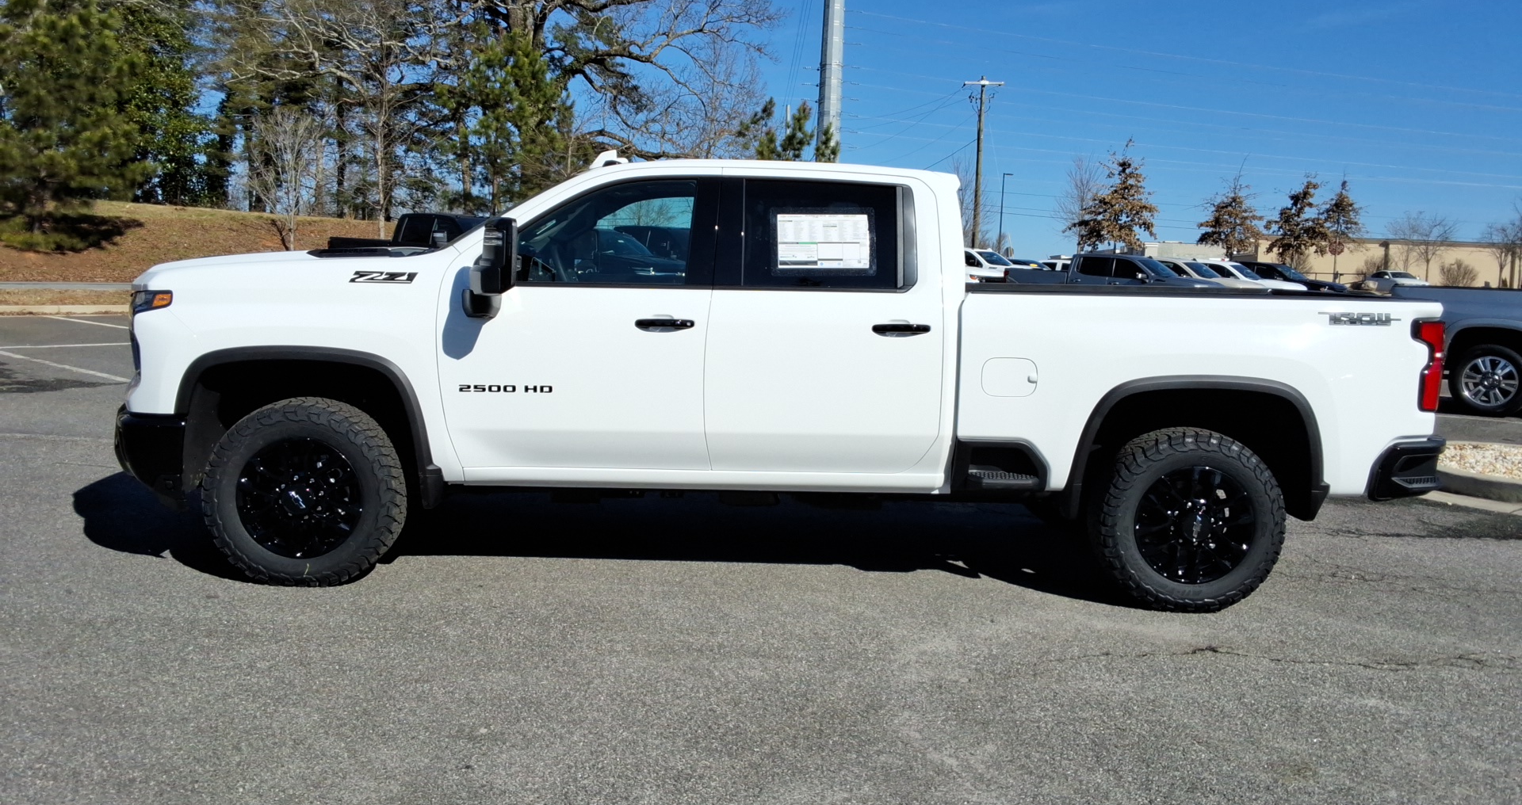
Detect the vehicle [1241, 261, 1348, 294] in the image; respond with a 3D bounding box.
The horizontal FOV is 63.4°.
[{"bbox_3d":[15.732,-3.371,38.302,5.750,1.900,2.030,8,9,42],"label":"vehicle"}]

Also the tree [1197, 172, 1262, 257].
[{"bbox_3d":[20.831,-7.434,55.340,2.631,5.838,2.631,4,7,21],"label":"tree"}]

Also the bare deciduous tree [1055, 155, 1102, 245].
[{"bbox_3d":[16.383,-9.345,64.416,2.334,7.138,2.334,4,7,14],"label":"bare deciduous tree"}]

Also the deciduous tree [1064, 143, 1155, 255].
[{"bbox_3d":[13.084,-6.597,46.000,3.400,6.310,3.400,2,7,0],"label":"deciduous tree"}]

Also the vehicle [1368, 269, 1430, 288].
[{"bbox_3d":[37.099,-7.023,72.000,1.850,1.430,4.750,1,7,-5],"label":"vehicle"}]

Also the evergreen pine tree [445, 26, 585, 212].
[{"bbox_3d":[-9.374,-10.304,47.000,5.200,8.130,5.200,2,7,0],"label":"evergreen pine tree"}]

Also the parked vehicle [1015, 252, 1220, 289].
[{"bbox_3d":[9.887,-3.121,34.112,5.890,1.930,2.060,8,9,42],"label":"parked vehicle"}]

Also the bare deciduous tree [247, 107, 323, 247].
[{"bbox_3d":[-15.859,-7.326,41.000,2.500,5.030,2.500,2,7,0],"label":"bare deciduous tree"}]

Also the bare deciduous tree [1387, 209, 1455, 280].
[{"bbox_3d":[42.998,-9.697,80.000,4.200,5.560,4.200,2,7,0],"label":"bare deciduous tree"}]

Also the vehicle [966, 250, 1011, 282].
[{"bbox_3d":[6.736,-4.029,40.519,6.300,2.040,2.080,8,9,40],"label":"vehicle"}]

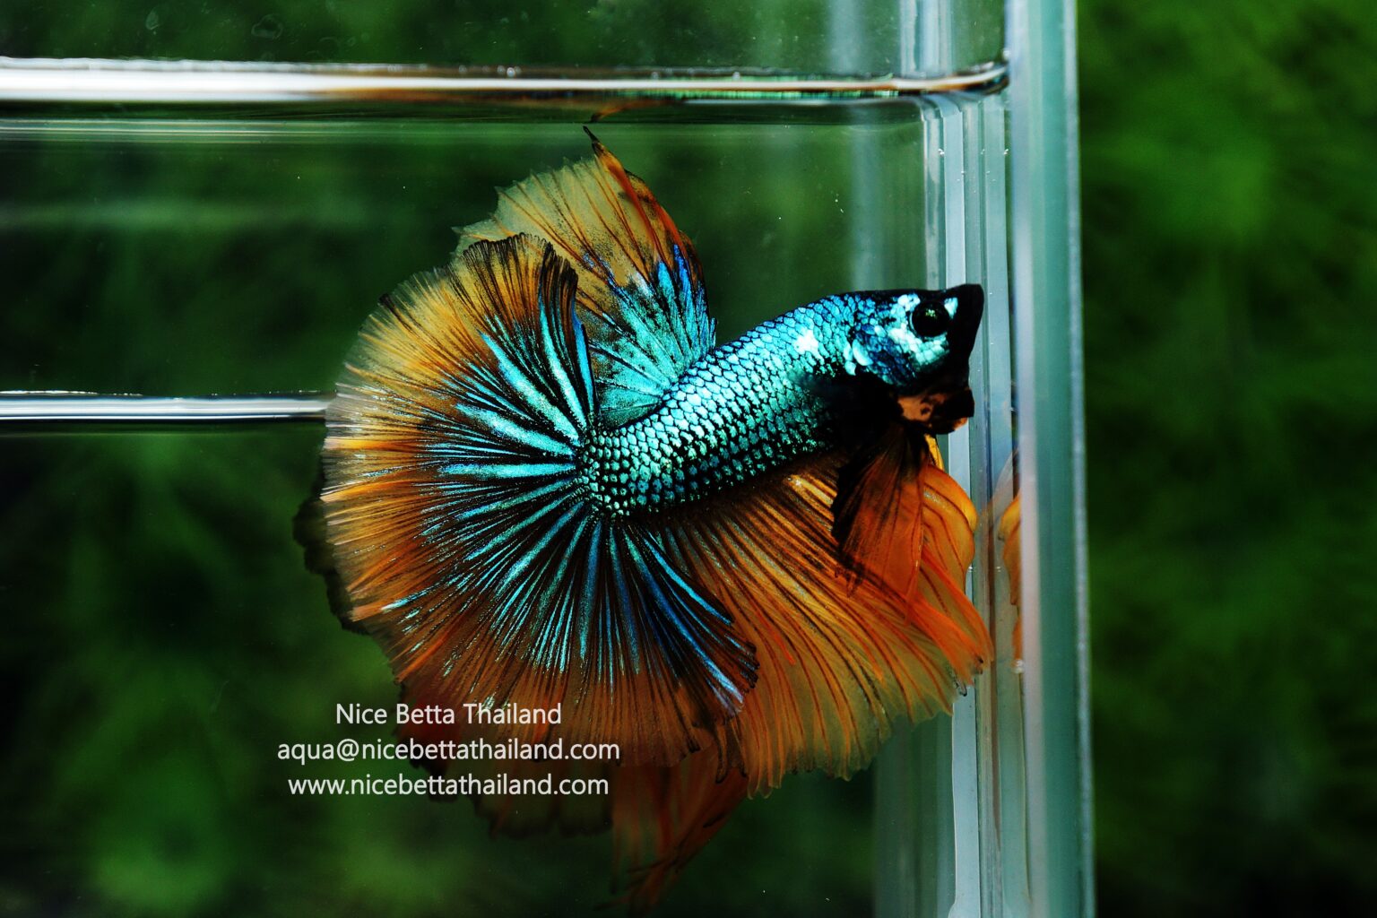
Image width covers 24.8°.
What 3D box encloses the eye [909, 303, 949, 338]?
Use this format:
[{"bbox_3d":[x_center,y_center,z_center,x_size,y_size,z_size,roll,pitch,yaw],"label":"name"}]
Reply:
[{"bbox_3d":[0.023,-0.013,0.300,0.004,0.003,0.003,0,-6,0],"label":"eye"}]

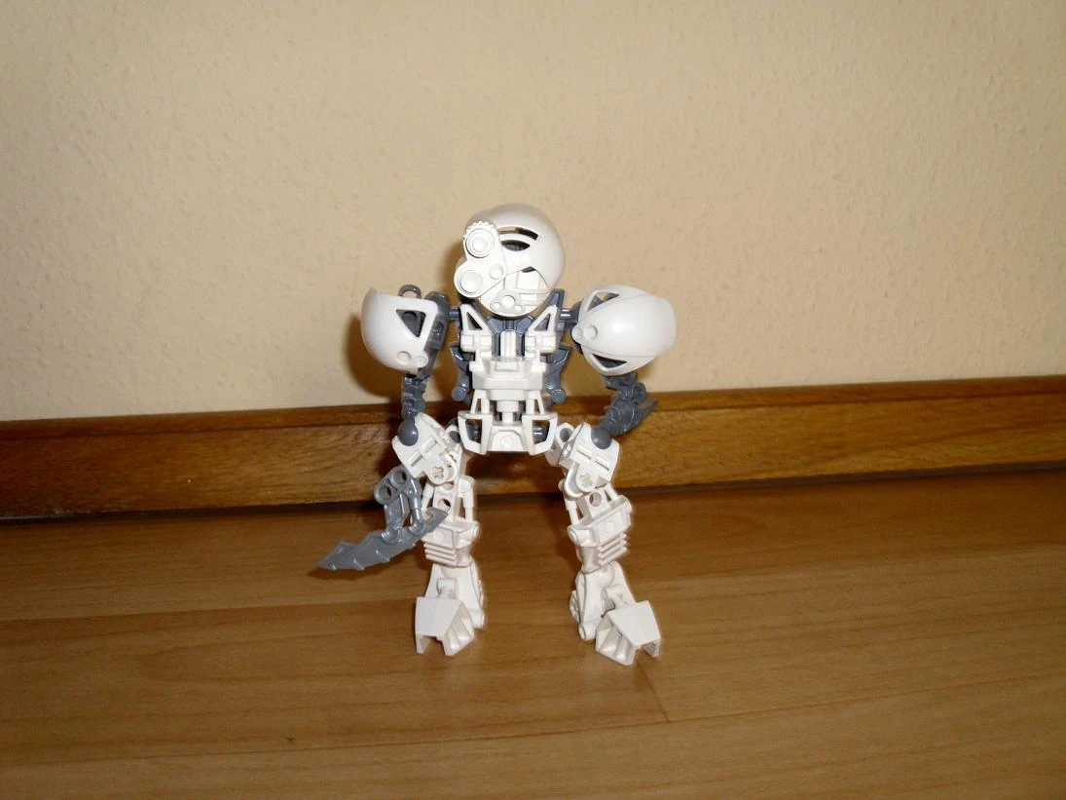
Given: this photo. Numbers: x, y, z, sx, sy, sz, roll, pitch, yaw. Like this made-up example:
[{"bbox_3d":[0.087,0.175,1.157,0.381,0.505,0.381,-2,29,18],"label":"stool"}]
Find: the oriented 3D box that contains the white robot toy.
[{"bbox_3d":[-0.012,0.012,0.454,0.141,0.188,0.073,0,12,5],"label":"white robot toy"}]

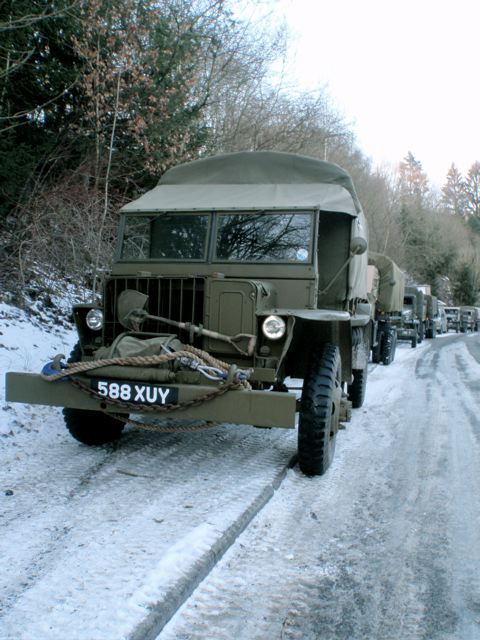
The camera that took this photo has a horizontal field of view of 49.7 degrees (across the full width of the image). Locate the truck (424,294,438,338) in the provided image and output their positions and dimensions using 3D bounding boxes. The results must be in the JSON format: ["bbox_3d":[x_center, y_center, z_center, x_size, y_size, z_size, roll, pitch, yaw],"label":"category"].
[{"bbox_3d":[10.147,-0.307,30.142,2.220,2.680,6.300,3,1,26],"label":"truck"}]

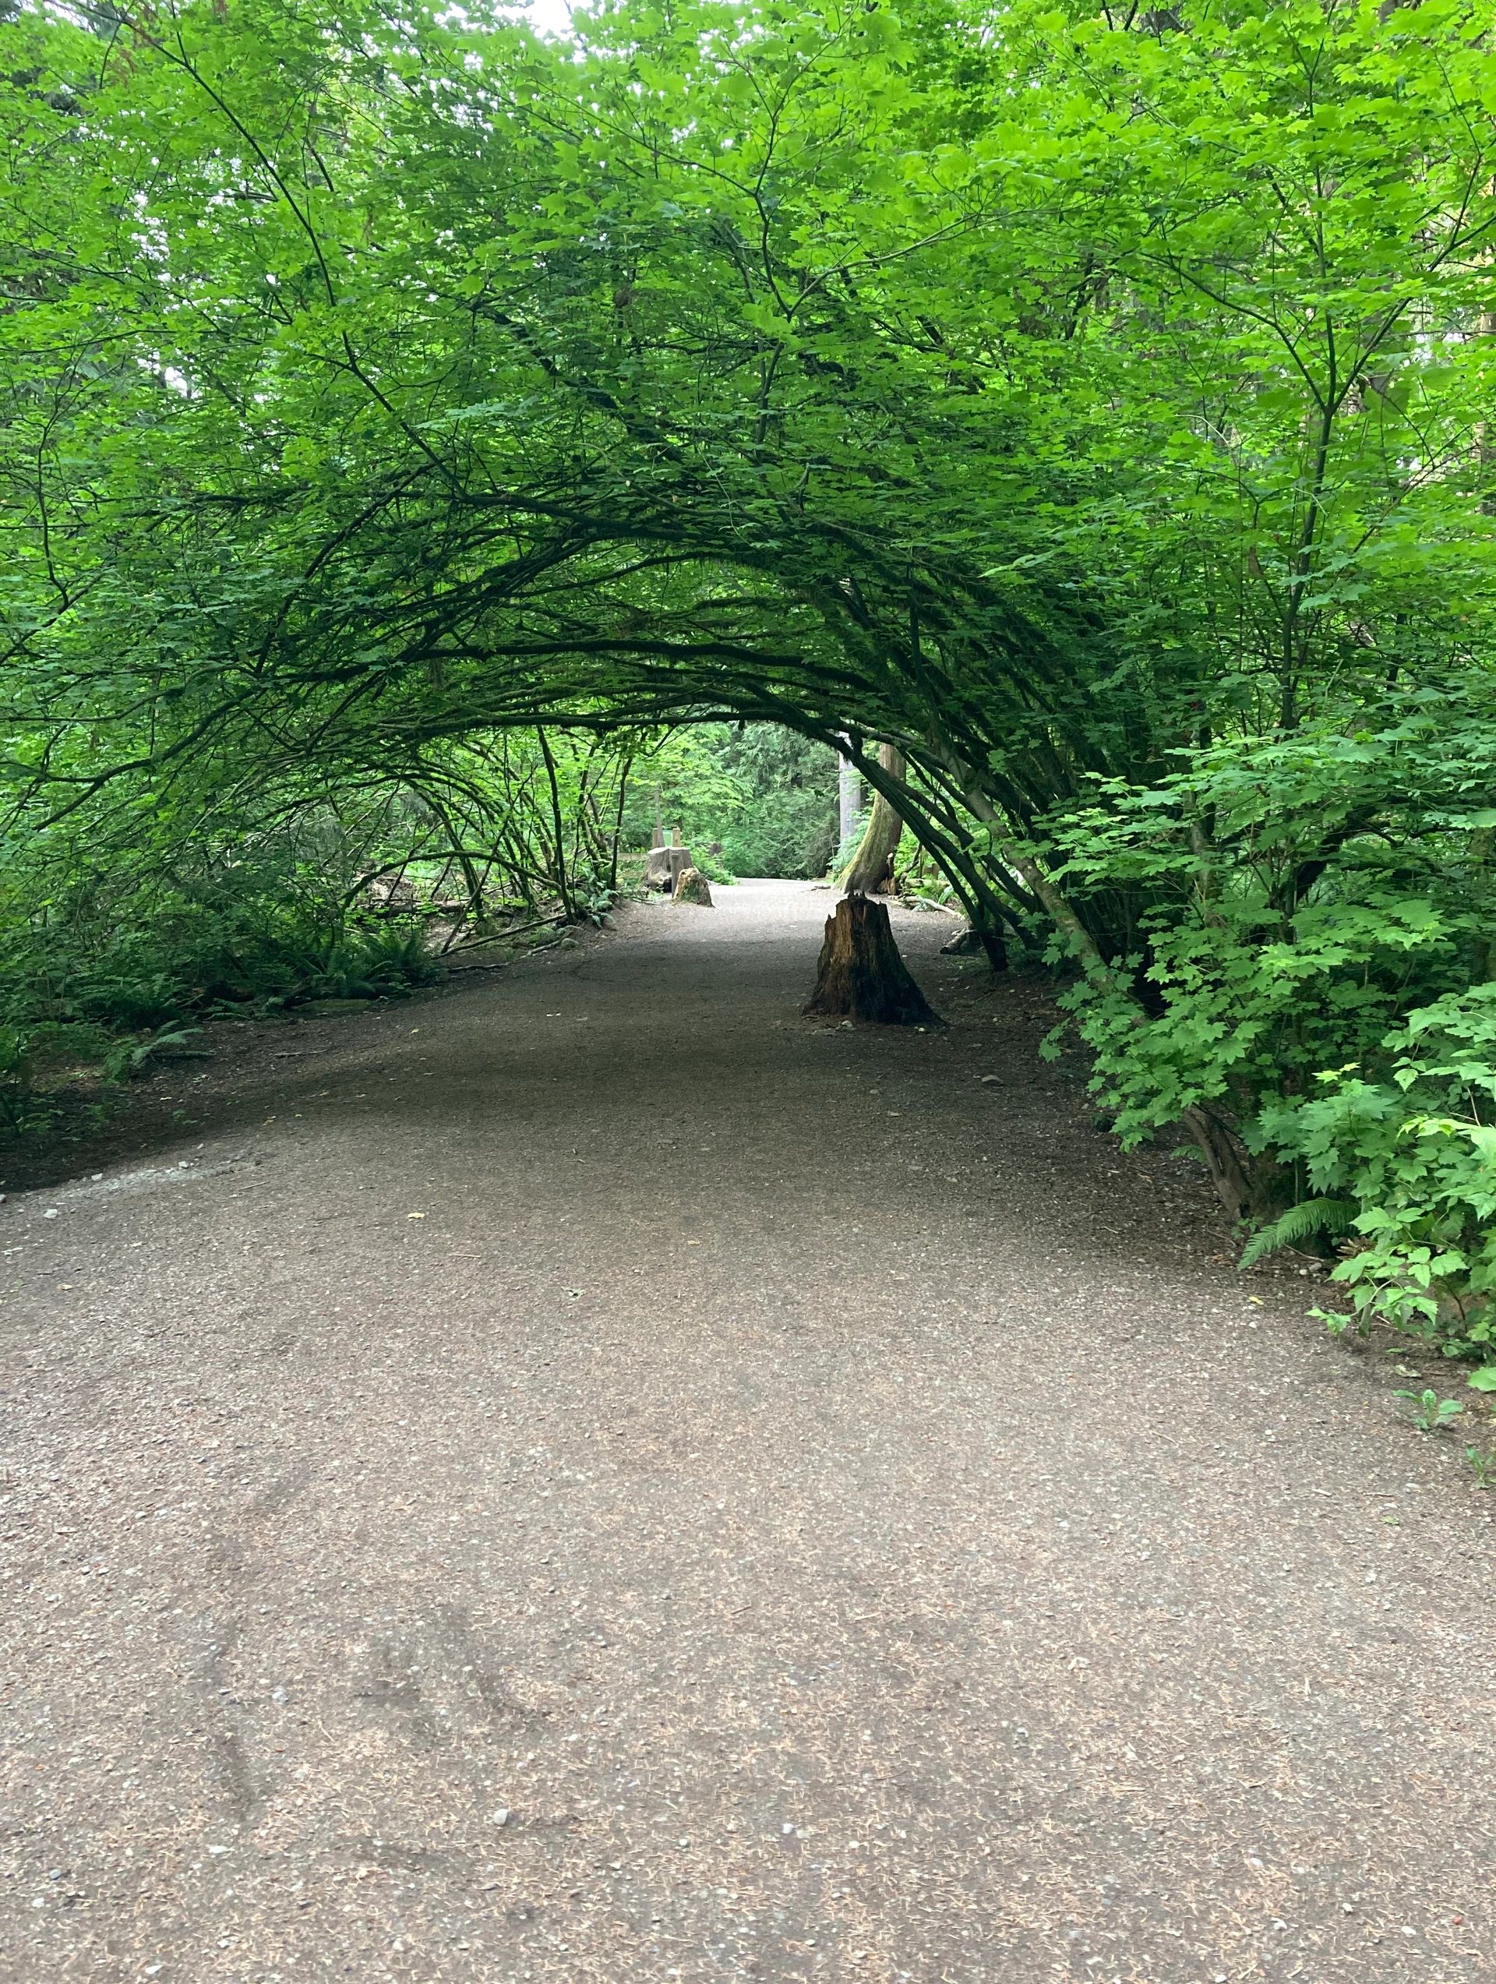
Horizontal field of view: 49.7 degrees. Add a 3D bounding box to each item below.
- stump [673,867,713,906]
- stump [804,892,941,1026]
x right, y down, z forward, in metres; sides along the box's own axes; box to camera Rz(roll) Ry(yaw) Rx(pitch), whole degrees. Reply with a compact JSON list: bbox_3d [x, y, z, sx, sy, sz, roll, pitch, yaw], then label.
[{"bbox_3d":[-0.898,-1.759,26.739,0.680,0.619,0.646,0,6,0],"label":"stump"},{"bbox_3d":[0.937,-0.285,12.087,1.018,0.910,0.967,0,6,0],"label":"stump"}]

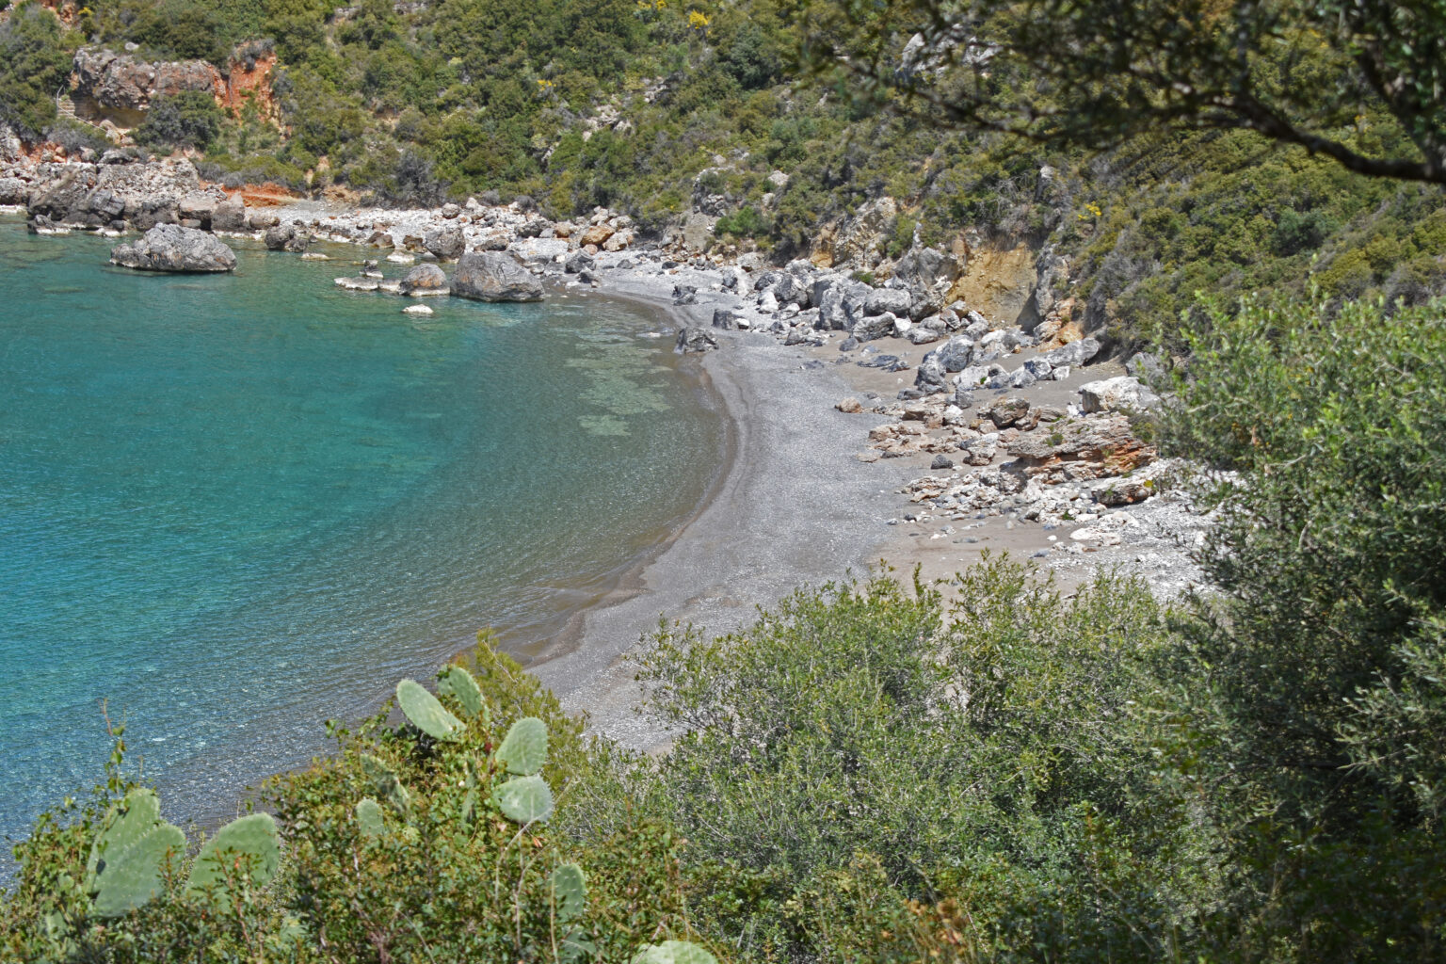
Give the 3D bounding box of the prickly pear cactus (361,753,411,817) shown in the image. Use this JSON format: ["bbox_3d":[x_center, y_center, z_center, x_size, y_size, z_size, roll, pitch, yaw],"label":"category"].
[{"bbox_3d":[-1.482,1.333,14.500,0.225,0.260,0.140,0,12,0],"label":"prickly pear cactus"}]

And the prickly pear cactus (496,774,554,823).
[{"bbox_3d":[-0.678,1.086,11.300,0.197,0.165,0.080,0,11,0],"label":"prickly pear cactus"}]

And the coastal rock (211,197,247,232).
[{"bbox_3d":[-26.593,-14.389,177.000,2.000,1.750,1.800,0,12,0],"label":"coastal rock"}]

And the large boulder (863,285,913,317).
[{"bbox_3d":[6.060,-6.623,121.000,1.780,0.920,1.300,0,11,0],"label":"large boulder"}]

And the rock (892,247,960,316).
[{"bbox_3d":[8.420,-8.280,136.000,2.800,2.650,2.400,0,12,0],"label":"rock"}]

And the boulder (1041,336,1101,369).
[{"bbox_3d":[11.305,-4.204,107.000,1.920,0.880,1.100,0,11,0],"label":"boulder"}]

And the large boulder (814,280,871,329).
[{"bbox_3d":[4.343,-6.465,120.000,1.950,1.650,1.600,0,11,0],"label":"large boulder"}]

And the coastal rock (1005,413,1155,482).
[{"bbox_3d":[9.879,-0.952,91.000,4.000,1.400,2.700,0,11,0],"label":"coastal rock"}]

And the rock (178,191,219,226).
[{"bbox_3d":[-28.392,-14.776,178.000,2.250,1.800,2.000,0,12,0],"label":"rock"}]

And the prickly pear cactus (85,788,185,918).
[{"bbox_3d":[-1.643,1.037,9.200,0.285,0.345,0.160,0,11,0],"label":"prickly pear cactus"}]

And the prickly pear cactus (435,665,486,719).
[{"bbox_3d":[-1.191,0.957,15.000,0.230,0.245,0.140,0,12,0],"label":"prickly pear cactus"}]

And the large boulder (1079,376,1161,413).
[{"bbox_3d":[11.919,-2.633,99.000,2.450,0.870,1.600,0,11,0],"label":"large boulder"}]

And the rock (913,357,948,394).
[{"bbox_3d":[7.615,-3.849,120.000,1.270,1.280,1.100,0,12,0],"label":"rock"}]

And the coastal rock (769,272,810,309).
[{"bbox_3d":[2.837,-8.106,139.000,1.700,1.420,1.500,0,12,0],"label":"coastal rock"}]

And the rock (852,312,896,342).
[{"bbox_3d":[5.975,-6.131,130.000,1.740,1.100,1.350,0,12,0],"label":"rock"}]

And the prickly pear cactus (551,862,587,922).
[{"bbox_3d":[-0.480,1.283,10.300,0.117,0.180,0.070,0,11,0],"label":"prickly pear cactus"}]

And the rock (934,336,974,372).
[{"bbox_3d":[7.646,-4.226,109.000,1.350,1.020,1.200,0,11,0],"label":"rock"}]

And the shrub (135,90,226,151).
[{"bbox_3d":[-30.886,-20.494,187.000,5.200,3.300,4.200,0,12,0],"label":"shrub"}]

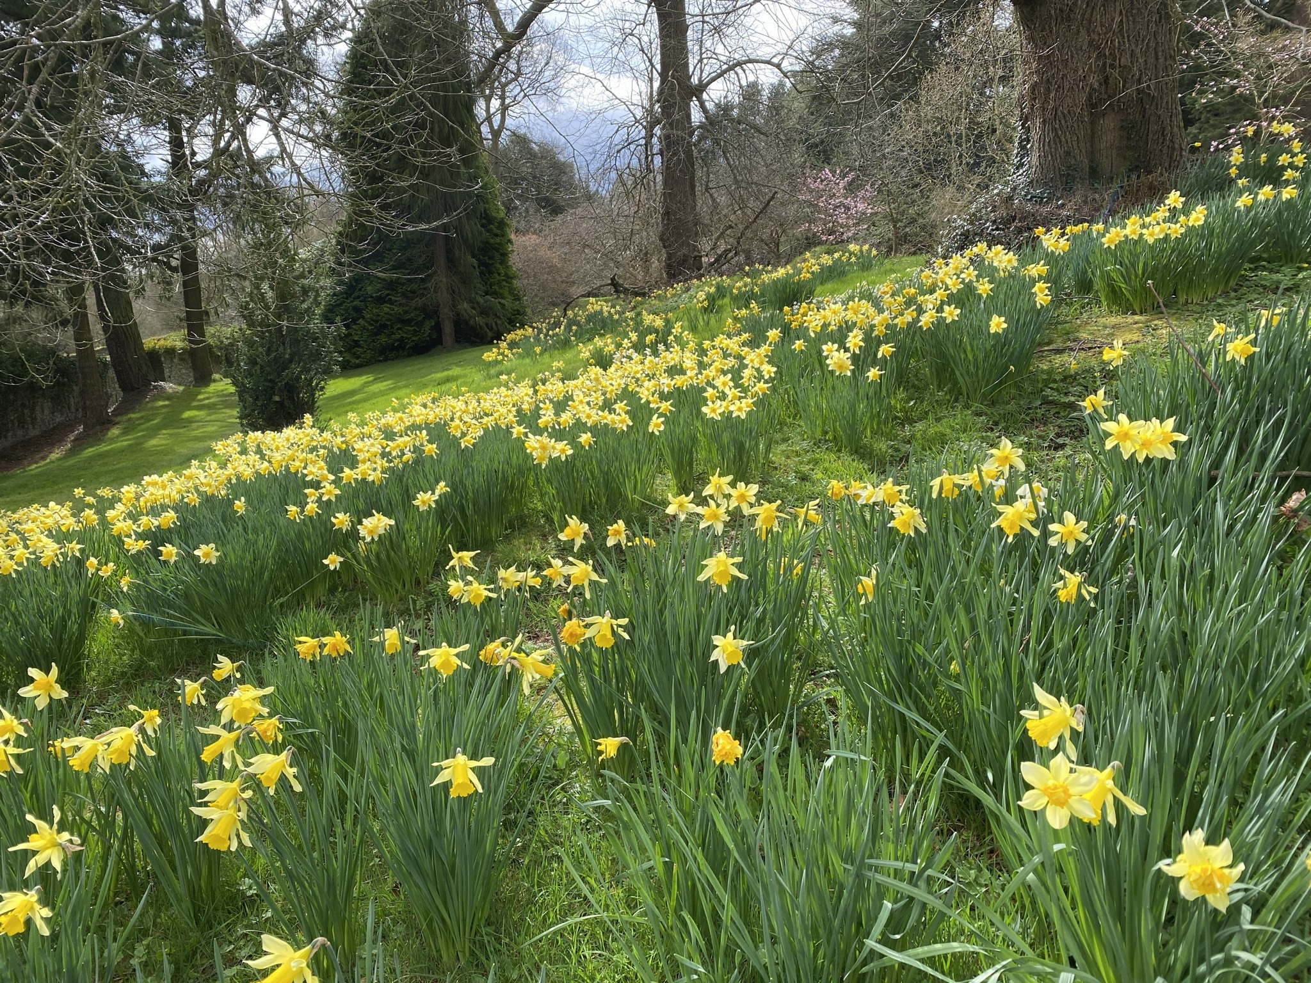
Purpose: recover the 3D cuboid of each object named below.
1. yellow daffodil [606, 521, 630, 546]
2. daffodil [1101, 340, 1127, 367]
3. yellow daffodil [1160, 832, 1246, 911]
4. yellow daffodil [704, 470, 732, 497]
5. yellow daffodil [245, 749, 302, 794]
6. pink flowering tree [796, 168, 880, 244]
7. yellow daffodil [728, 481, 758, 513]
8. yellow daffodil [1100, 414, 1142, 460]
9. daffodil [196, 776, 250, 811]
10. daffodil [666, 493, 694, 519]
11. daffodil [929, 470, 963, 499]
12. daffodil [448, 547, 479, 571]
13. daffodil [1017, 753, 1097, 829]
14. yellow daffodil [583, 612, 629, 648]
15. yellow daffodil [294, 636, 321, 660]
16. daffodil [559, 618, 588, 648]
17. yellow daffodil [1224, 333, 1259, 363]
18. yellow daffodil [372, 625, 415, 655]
[{"bbox_3d":[-0.106,0.124,2.920,0.085,0.083,0.060,6,10,44],"label":"yellow daffodil"},{"bbox_3d":[1.280,-0.386,2.750,0.062,0.078,0.075,-3,7,-18],"label":"daffodil"},{"bbox_3d":[0.580,0.404,1.050,0.088,0.086,0.055,-1,-6,15],"label":"yellow daffodil"},{"bbox_3d":[0.177,-0.020,2.800,0.085,0.083,0.060,-4,15,-5],"label":"yellow daffodil"},{"bbox_3d":[-0.553,0.400,1.430,0.085,0.080,0.065,0,40,16],"label":"yellow daffodil"},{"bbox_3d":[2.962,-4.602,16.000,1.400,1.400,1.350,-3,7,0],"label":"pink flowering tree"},{"bbox_3d":[0.215,0.014,2.400,0.076,0.076,0.050,-2,11,9],"label":"yellow daffodil"},{"bbox_3d":[0.955,-0.113,2.020,0.092,0.089,0.055,7,11,33],"label":"yellow daffodil"},{"bbox_3d":[-0.624,0.438,1.420,0.078,0.068,0.065,3,29,44],"label":"daffodil"},{"bbox_3d":[0.062,0.036,2.470,0.071,0.066,0.050,-2,-3,6],"label":"daffodil"},{"bbox_3d":[0.656,-0.017,2.200,0.086,0.083,0.060,-1,52,3],"label":"daffodil"},{"bbox_3d":[-0.475,0.167,2.430,0.078,0.066,0.050,-2,0,6],"label":"daffodil"},{"bbox_3d":[0.461,0.344,1.130,0.089,0.086,0.055,4,-9,23],"label":"daffodil"},{"bbox_3d":[-0.088,0.245,1.730,0.081,0.068,0.060,-2,32,6],"label":"yellow daffodil"},{"bbox_3d":[-0.782,0.347,2.220,0.072,0.070,0.060,1,39,24],"label":"yellow daffodil"},{"bbox_3d":[-0.161,0.278,1.920,0.060,0.058,0.048,-1,15,0],"label":"daffodil"},{"bbox_3d":[1.496,-0.368,2.520,0.085,0.083,0.060,-3,23,0],"label":"yellow daffodil"},{"bbox_3d":[-0.524,0.291,1.970,0.085,0.083,0.060,-4,45,-5],"label":"yellow daffodil"}]

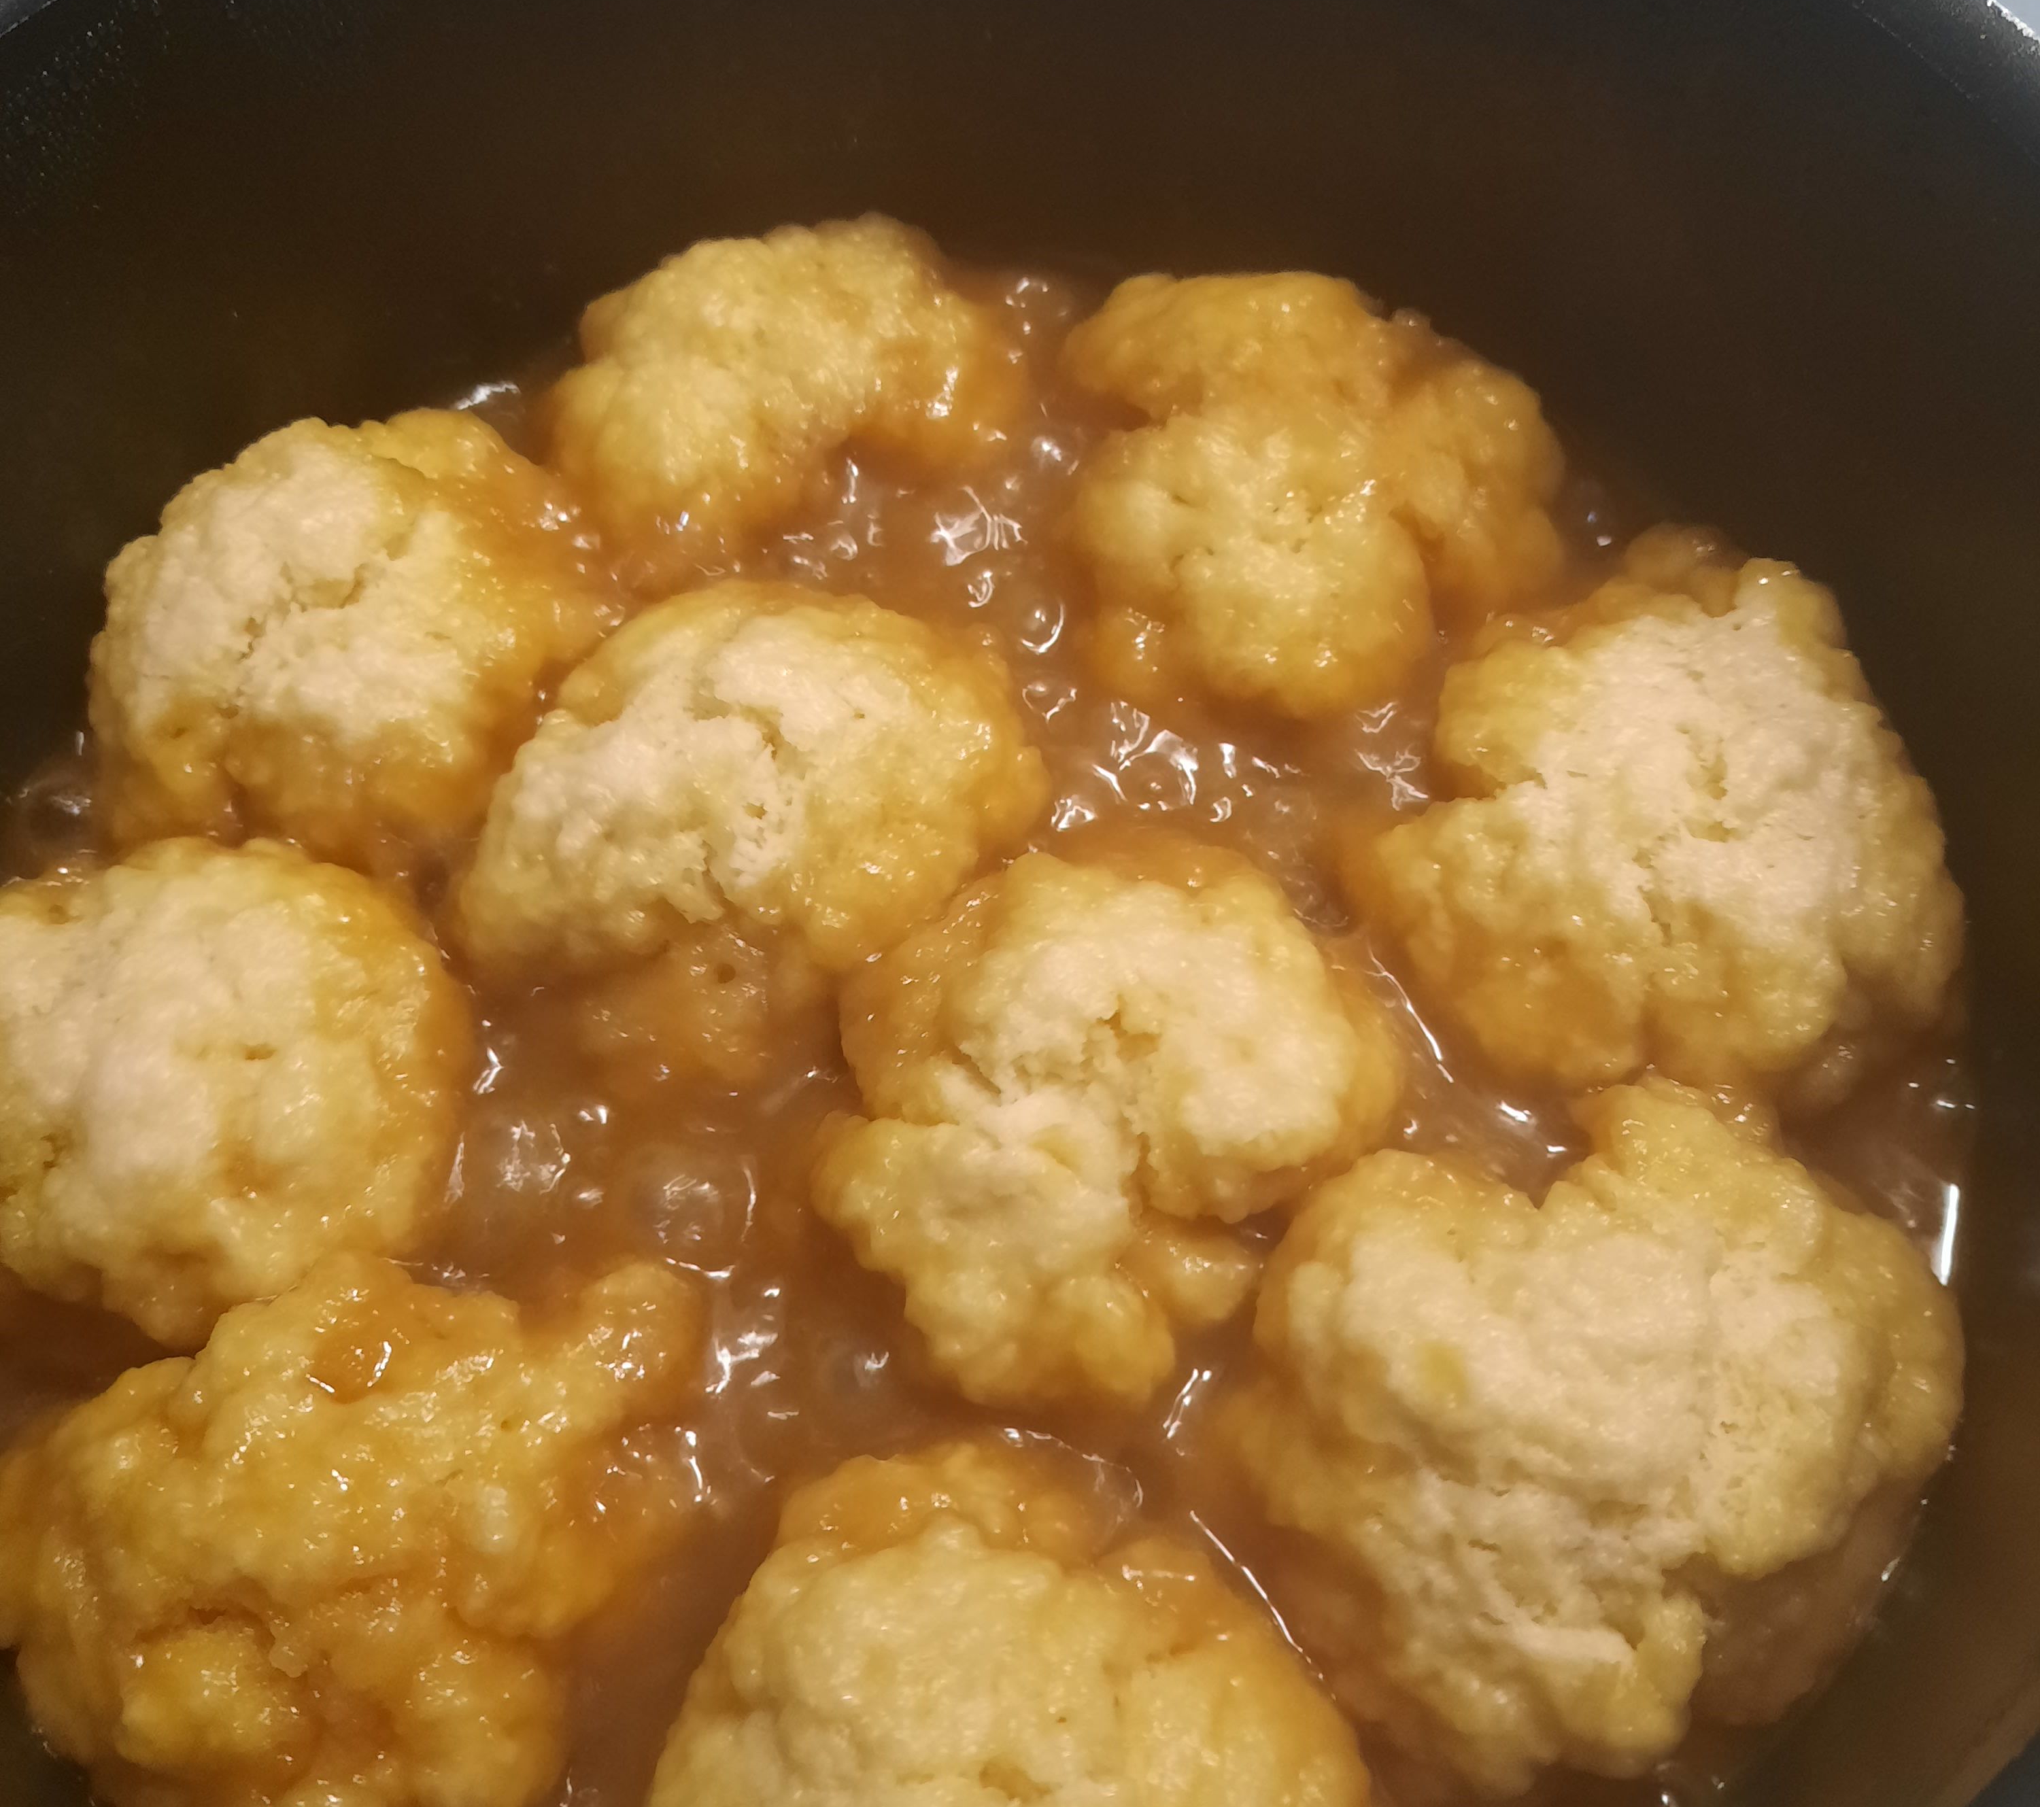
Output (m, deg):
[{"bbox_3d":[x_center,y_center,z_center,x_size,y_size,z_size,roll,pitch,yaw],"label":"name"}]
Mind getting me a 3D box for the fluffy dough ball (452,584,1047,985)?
[{"bbox_3d":[-0.031,-0.012,0.236,0.070,0.044,0.055,-17,62,-6],"label":"fluffy dough ball"}]

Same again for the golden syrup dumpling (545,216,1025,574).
[{"bbox_3d":[-0.031,-0.068,0.265,0.063,0.042,0.053,-12,62,-4],"label":"golden syrup dumpling"}]

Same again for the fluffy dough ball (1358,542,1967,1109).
[{"bbox_3d":[0.074,-0.011,0.230,0.066,0.045,0.070,-1,62,2],"label":"fluffy dough ball"}]

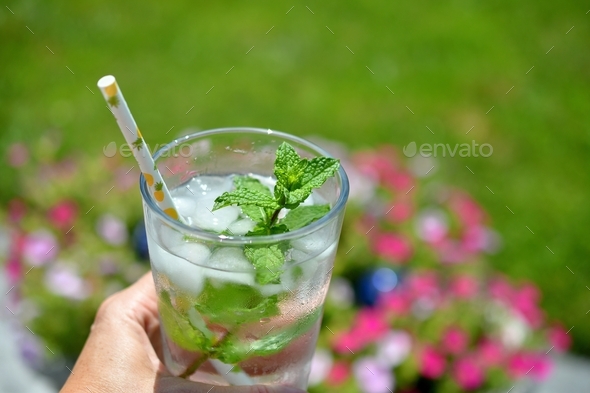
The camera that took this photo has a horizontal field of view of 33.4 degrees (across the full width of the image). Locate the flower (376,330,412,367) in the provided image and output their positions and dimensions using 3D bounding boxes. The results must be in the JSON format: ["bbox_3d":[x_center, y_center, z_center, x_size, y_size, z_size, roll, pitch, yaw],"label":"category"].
[{"bbox_3d":[0.162,0.247,1.600,0.057,0.047,0.042,0,32,0],"label":"flower"}]

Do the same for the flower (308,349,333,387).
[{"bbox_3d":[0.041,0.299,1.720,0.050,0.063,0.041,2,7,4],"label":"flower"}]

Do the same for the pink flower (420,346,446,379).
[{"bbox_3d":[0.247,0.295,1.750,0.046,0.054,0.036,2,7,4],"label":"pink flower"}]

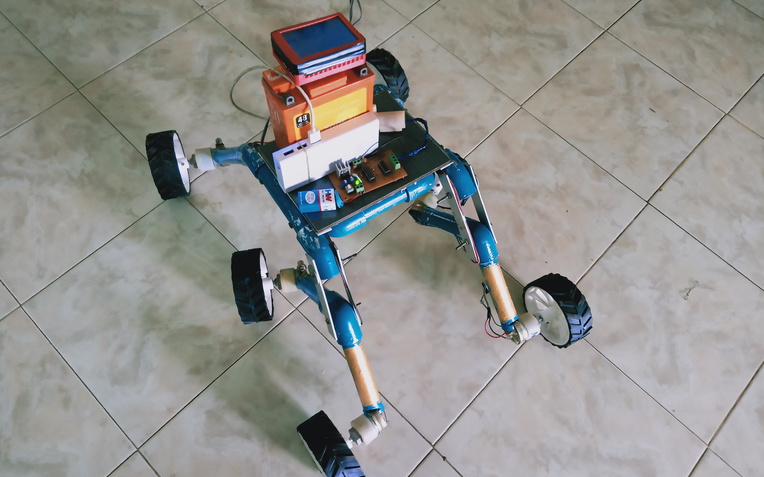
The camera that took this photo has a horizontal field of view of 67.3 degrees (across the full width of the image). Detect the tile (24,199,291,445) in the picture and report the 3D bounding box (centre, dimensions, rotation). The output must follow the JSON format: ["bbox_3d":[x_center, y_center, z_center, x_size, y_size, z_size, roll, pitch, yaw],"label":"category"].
[{"bbox_3d":[-0.354,0.113,0.920,0.300,0.009,0.300,42,69,15],"label":"tile"}]

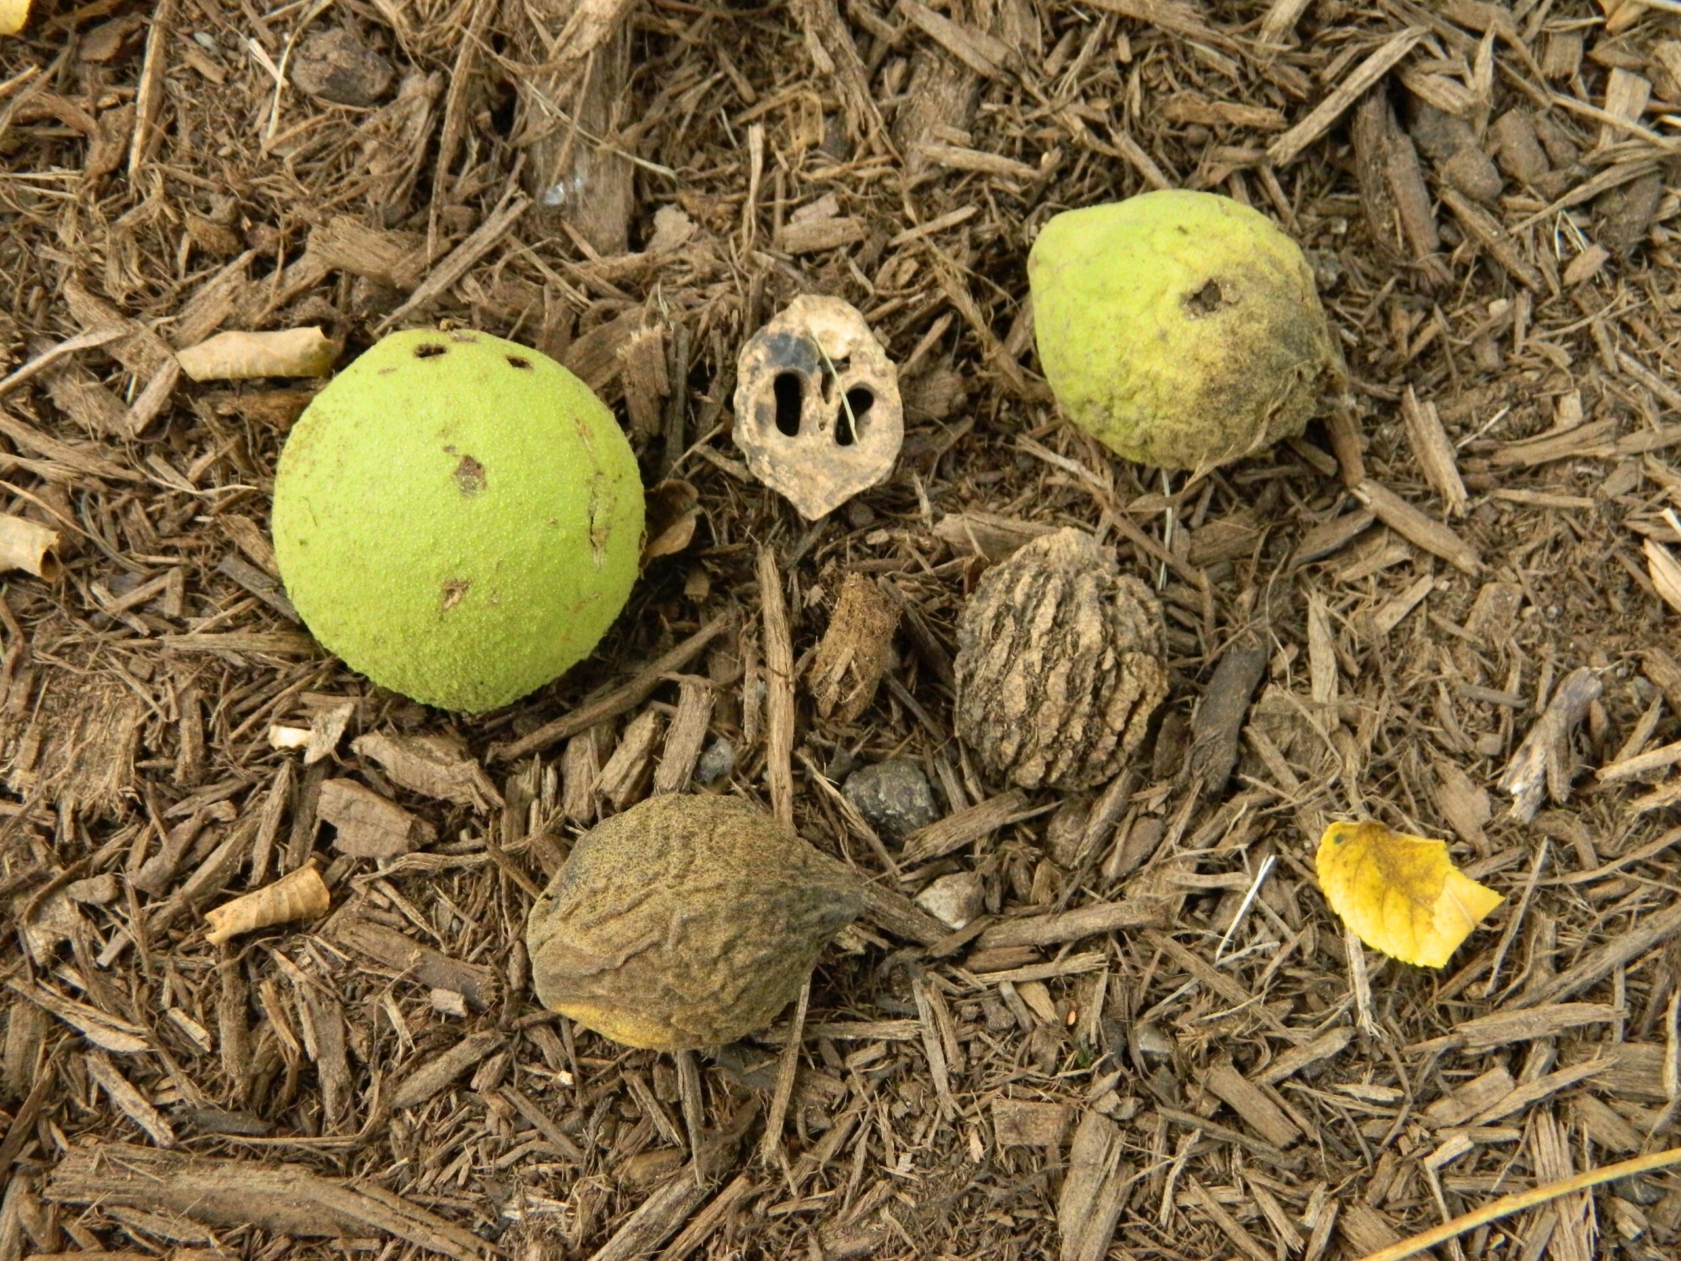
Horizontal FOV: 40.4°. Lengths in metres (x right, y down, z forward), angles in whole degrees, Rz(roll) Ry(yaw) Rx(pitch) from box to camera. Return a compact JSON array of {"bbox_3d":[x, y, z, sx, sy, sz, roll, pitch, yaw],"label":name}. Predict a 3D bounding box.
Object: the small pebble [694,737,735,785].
[{"bbox_3d":[-0.020,0.021,0.360,0.005,0.006,0.008,12,70,4],"label":"small pebble"}]

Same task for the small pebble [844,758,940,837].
[{"bbox_3d":[0.008,0.026,0.357,0.015,0.011,0.012,13,71,5],"label":"small pebble"}]

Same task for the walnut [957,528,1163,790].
[{"bbox_3d":[0.035,0.004,0.354,0.032,0.032,0.041,6,70,2],"label":"walnut"}]

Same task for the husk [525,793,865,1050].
[{"bbox_3d":[-0.021,0.043,0.337,0.050,0.036,0.037,-8,70,-3],"label":"husk"}]

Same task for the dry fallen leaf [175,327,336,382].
[{"bbox_3d":[-0.098,-0.046,0.382,0.026,0.009,0.009,-2,70,-1],"label":"dry fallen leaf"}]

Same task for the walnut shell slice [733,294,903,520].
[{"bbox_3d":[-0.004,-0.037,0.376,0.028,0.014,0.038,3,70,1],"label":"walnut shell slice"}]

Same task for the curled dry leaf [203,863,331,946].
[{"bbox_3d":[-0.088,0.042,0.349,0.019,0.007,0.007,-21,71,-7],"label":"curled dry leaf"}]

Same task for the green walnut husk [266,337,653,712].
[{"bbox_3d":[-0.059,-0.017,0.349,0.057,0.057,0.057,0,70,0],"label":"green walnut husk"}]

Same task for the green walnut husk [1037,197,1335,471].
[{"bbox_3d":[0.056,-0.049,0.368,0.051,0.043,0.045,16,71,6],"label":"green walnut husk"}]

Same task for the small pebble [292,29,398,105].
[{"bbox_3d":[-0.088,-0.099,0.402,0.018,0.012,0.014,11,70,4],"label":"small pebble"}]

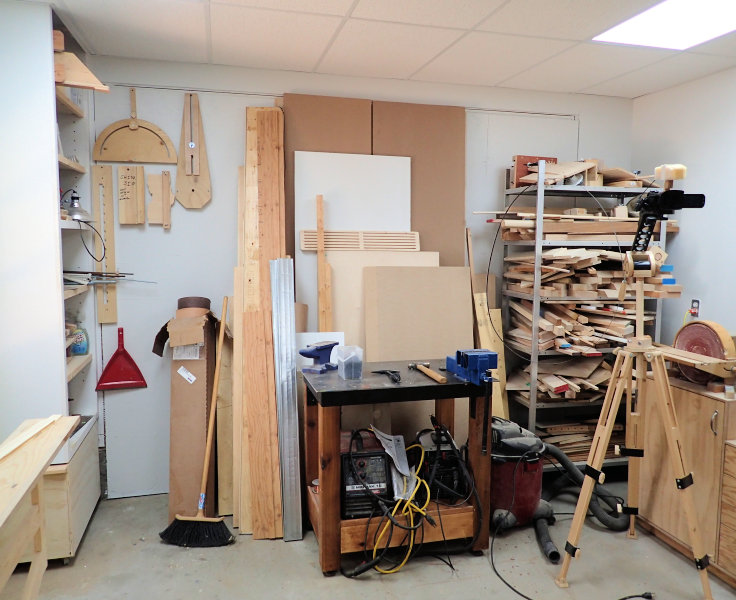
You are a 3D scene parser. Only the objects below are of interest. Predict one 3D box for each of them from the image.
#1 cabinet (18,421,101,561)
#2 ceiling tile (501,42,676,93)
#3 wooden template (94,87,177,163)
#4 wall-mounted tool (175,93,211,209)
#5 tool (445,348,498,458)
[{"bbox_3d":[-1.682,0.989,3.037,0.380,0.520,0.710,-1,6,-15],"label":"cabinet"},{"bbox_3d":[1.265,-1.371,3.453,0.598,0.020,0.926,-1,6,-15],"label":"ceiling tile"},{"bbox_3d":[-1.327,-0.990,3.277,0.447,0.408,0.032,-1,6,-15],"label":"wooden template"},{"bbox_3d":[-1.024,-0.868,3.365,0.202,0.654,0.042,-1,6,-15],"label":"wall-mounted tool"},{"bbox_3d":[0.504,0.472,2.836,0.160,0.470,0.370,-1,6,-15],"label":"tool"}]

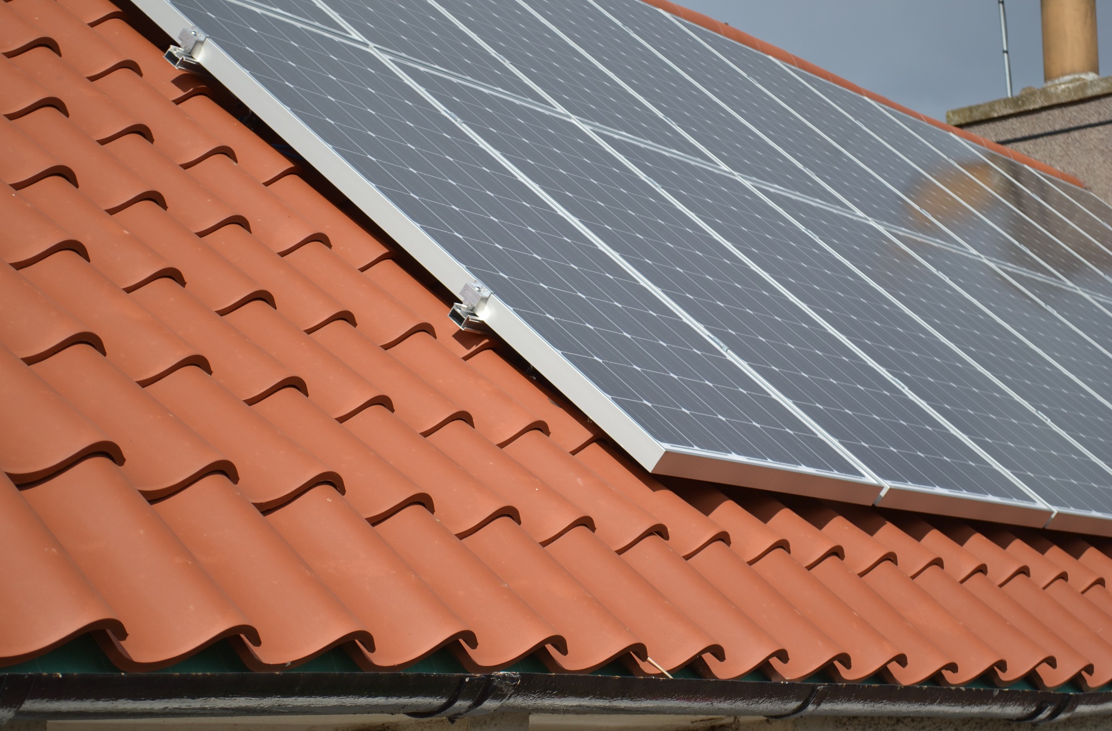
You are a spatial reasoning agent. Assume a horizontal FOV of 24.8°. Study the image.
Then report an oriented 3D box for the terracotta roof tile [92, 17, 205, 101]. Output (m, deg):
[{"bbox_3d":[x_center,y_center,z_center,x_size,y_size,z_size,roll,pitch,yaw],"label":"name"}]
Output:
[{"bbox_3d":[-0.879,-0.614,5.010,0.370,0.072,0.258,36,13,31],"label":"terracotta roof tile"}]

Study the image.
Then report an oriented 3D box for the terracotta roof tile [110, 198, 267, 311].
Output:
[{"bbox_3d":[-0.648,-0.189,4.028,0.370,0.072,0.258,36,13,31],"label":"terracotta roof tile"}]

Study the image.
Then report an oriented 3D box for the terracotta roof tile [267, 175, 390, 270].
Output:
[{"bbox_3d":[-0.489,-0.286,4.710,0.370,0.072,0.258,36,13,31],"label":"terracotta roof tile"}]

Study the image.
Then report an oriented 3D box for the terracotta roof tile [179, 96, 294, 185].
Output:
[{"bbox_3d":[-0.633,-0.421,4.560,0.335,0.073,0.248,38,14,31],"label":"terracotta roof tile"}]

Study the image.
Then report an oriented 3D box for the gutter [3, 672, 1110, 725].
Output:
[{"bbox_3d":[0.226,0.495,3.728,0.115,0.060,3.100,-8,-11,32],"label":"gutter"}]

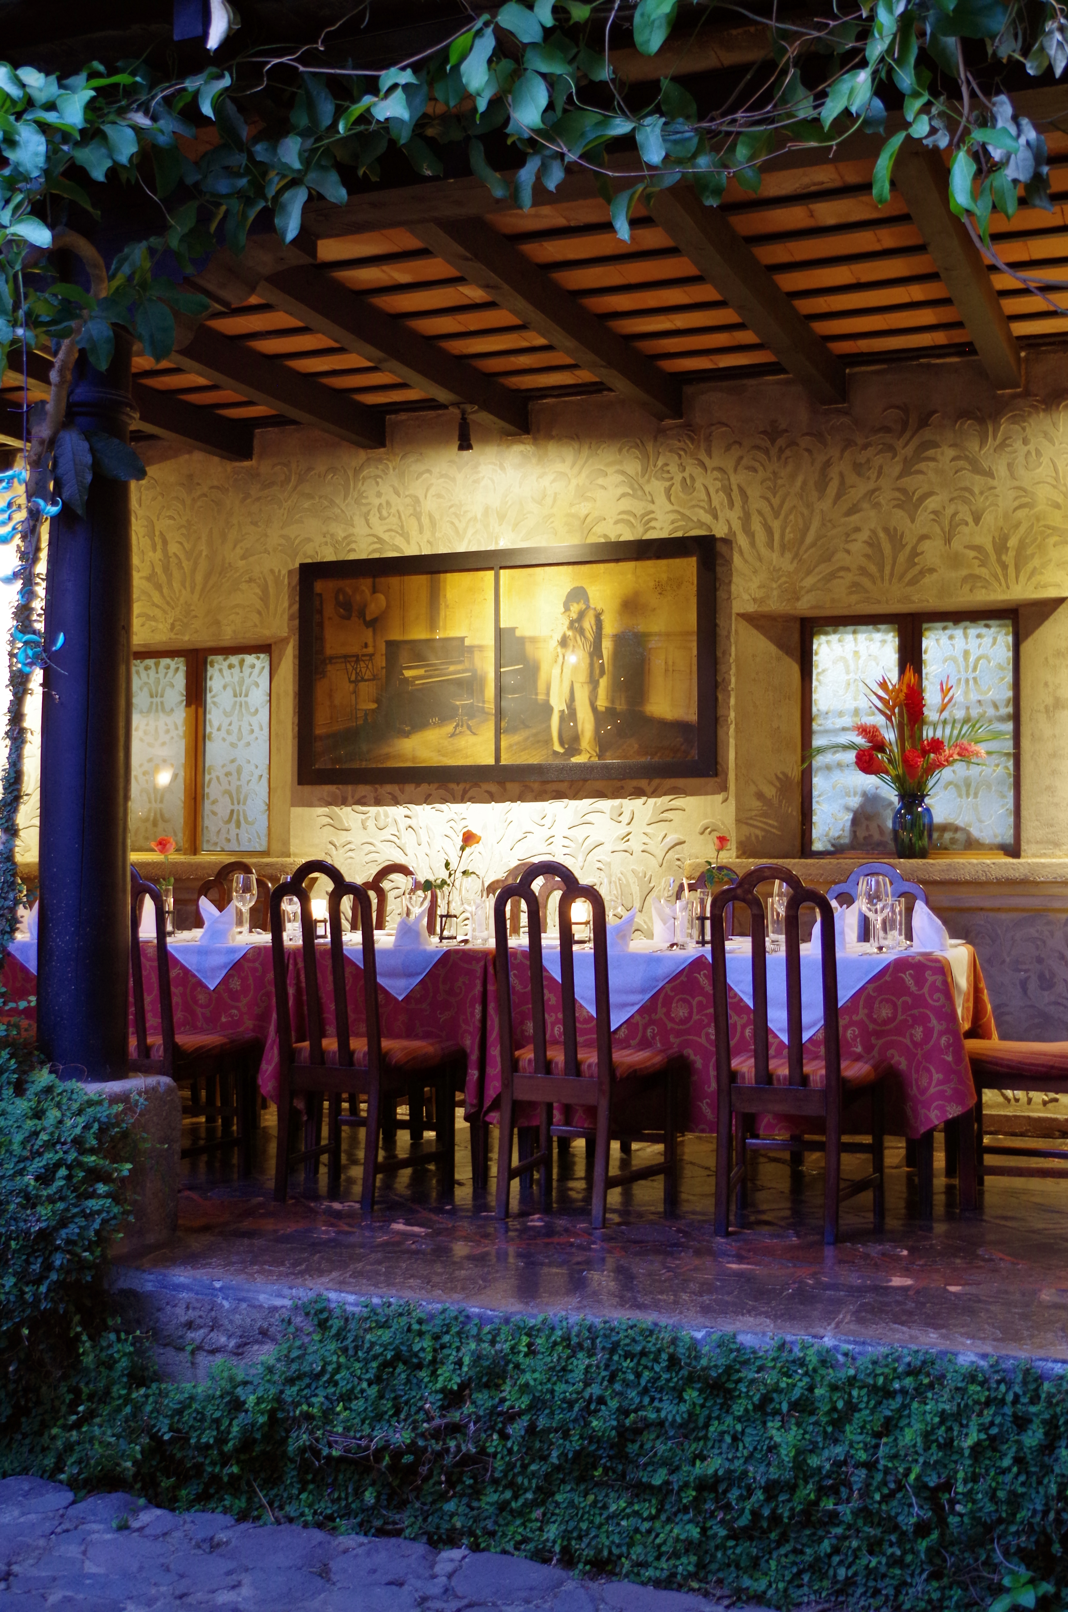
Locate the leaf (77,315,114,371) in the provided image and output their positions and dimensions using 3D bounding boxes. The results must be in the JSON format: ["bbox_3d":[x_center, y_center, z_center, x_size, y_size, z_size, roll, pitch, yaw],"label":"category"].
[{"bbox_3d":[-1.142,-1.205,4.550,0.085,0.150,0.045,-17,0,-2],"label":"leaf"}]

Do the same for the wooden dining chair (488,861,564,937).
[{"bbox_3d":[-0.099,0.723,6.082,0.450,1.045,0.520,-1,-2,21],"label":"wooden dining chair"}]

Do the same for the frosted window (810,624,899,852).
[{"bbox_3d":[1.296,-0.275,7.048,0.366,0.932,0.050,-1,-2,20],"label":"frosted window"}]

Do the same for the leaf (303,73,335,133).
[{"bbox_3d":[-0.517,-1.694,4.200,0.064,0.143,0.040,-21,0,2],"label":"leaf"}]

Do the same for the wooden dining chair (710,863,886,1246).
[{"bbox_3d":[0.740,0.687,5.003,0.450,1.045,0.520,-1,-2,21],"label":"wooden dining chair"}]

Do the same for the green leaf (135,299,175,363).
[{"bbox_3d":[-0.944,-1.187,4.350,0.094,0.180,0.040,-12,-2,-13],"label":"green leaf"}]

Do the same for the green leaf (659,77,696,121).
[{"bbox_3d":[0.334,-1.641,4.050,0.067,0.114,0.040,-35,0,3],"label":"green leaf"}]

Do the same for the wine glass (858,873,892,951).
[{"bbox_3d":[1.061,0.337,5.412,0.088,0.225,0.088,-1,-2,21],"label":"wine glass"}]

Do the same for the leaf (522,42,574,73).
[{"bbox_3d":[0.034,-1.697,3.950,0.112,0.070,0.040,0,-2,0],"label":"leaf"}]

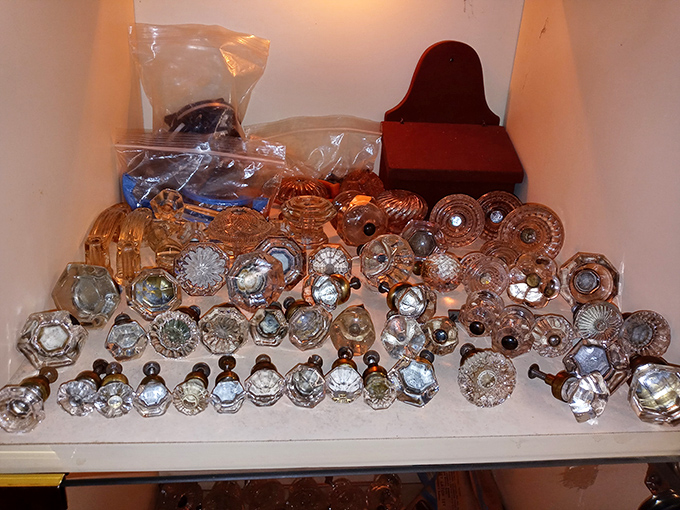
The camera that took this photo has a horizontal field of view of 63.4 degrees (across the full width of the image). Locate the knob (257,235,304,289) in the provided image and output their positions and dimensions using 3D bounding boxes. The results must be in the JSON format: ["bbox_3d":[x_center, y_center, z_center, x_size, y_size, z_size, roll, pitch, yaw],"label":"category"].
[{"bbox_3d":[-0.057,0.008,0.530,0.049,0.049,0.039,1,-1,-6],"label":"knob"}]

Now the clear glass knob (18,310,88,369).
[{"bbox_3d":[-0.208,0.056,0.409,0.046,0.040,0.061,-4,5,-16],"label":"clear glass knob"}]

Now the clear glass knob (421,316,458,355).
[{"bbox_3d":[0.079,0.064,0.439,0.030,0.030,0.024,1,-1,-6],"label":"clear glass knob"}]

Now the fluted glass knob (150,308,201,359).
[{"bbox_3d":[-0.122,0.054,0.430,0.037,0.037,0.069,2,9,-2],"label":"fluted glass knob"}]

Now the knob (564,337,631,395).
[{"bbox_3d":[0.194,0.083,0.422,0.048,0.048,0.048,6,2,6],"label":"knob"}]

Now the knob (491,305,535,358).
[{"bbox_3d":[0.141,0.060,0.441,0.031,0.031,0.052,11,19,21],"label":"knob"}]

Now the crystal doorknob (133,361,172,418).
[{"bbox_3d":[-0.119,0.087,0.357,0.023,0.023,0.039,1,24,-6],"label":"crystal doorknob"}]

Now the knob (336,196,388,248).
[{"bbox_3d":[0.025,-0.044,0.672,0.056,0.056,0.070,-2,16,-11],"label":"knob"}]

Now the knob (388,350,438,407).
[{"bbox_3d":[0.051,0.084,0.383,0.033,0.033,0.041,6,16,5],"label":"knob"}]

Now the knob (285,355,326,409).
[{"bbox_3d":[-0.020,0.083,0.375,0.027,0.027,0.052,4,11,5],"label":"knob"}]

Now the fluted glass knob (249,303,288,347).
[{"bbox_3d":[-0.056,0.051,0.451,0.031,0.031,0.064,1,11,-3],"label":"fluted glass knob"}]

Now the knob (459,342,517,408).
[{"bbox_3d":[0.098,0.079,0.390,0.038,0.038,0.071,3,8,1],"label":"knob"}]

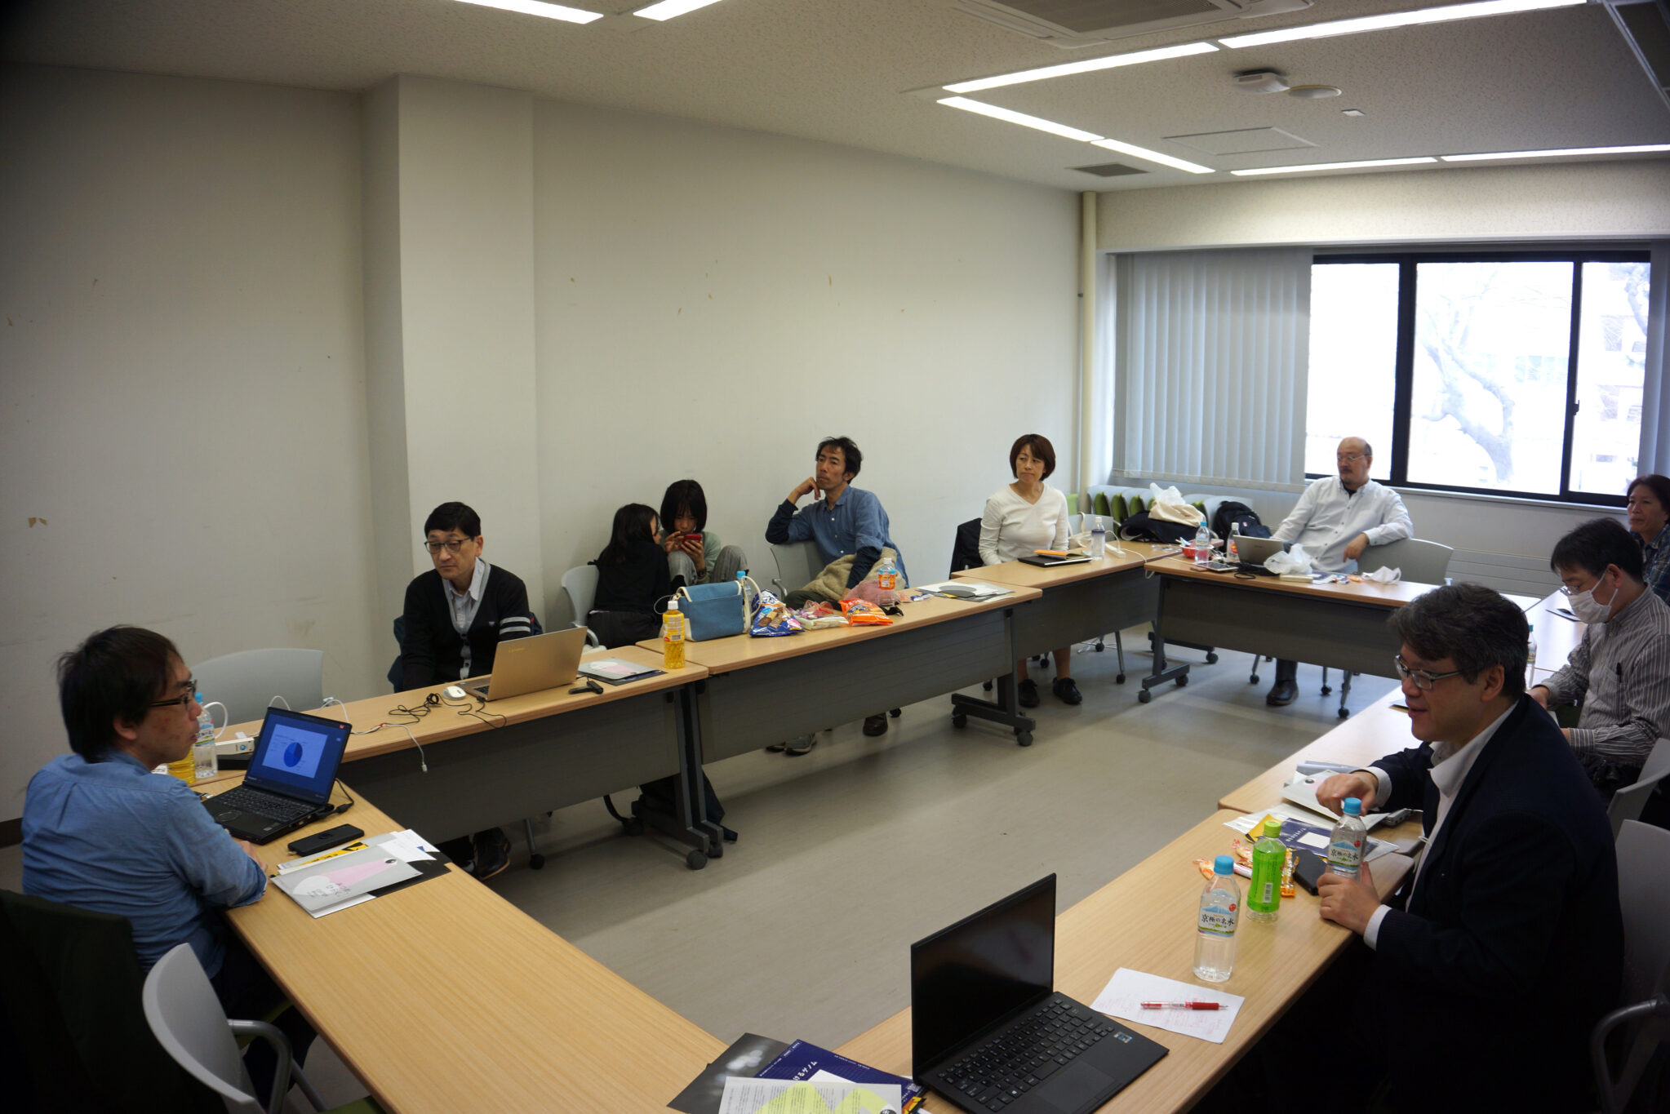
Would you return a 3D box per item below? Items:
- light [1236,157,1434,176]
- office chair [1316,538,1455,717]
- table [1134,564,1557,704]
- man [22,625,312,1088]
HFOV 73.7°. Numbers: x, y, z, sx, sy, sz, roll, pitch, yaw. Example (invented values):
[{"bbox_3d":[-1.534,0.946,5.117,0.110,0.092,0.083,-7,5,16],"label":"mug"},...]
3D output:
[{"bbox_3d":[2.628,-2.093,5.925,0.140,0.050,1.230,-9,13,-43],"label":"light"},{"bbox_3d":[2.764,0.350,5.594,0.560,0.820,0.580,4,10,19],"label":"office chair"},{"bbox_3d":[2.345,0.459,5.269,1.800,0.700,0.450,9,14,39],"label":"table"},{"bbox_3d":[-1.234,0.687,2.090,0.520,1.230,0.750,2,10,10],"label":"man"}]

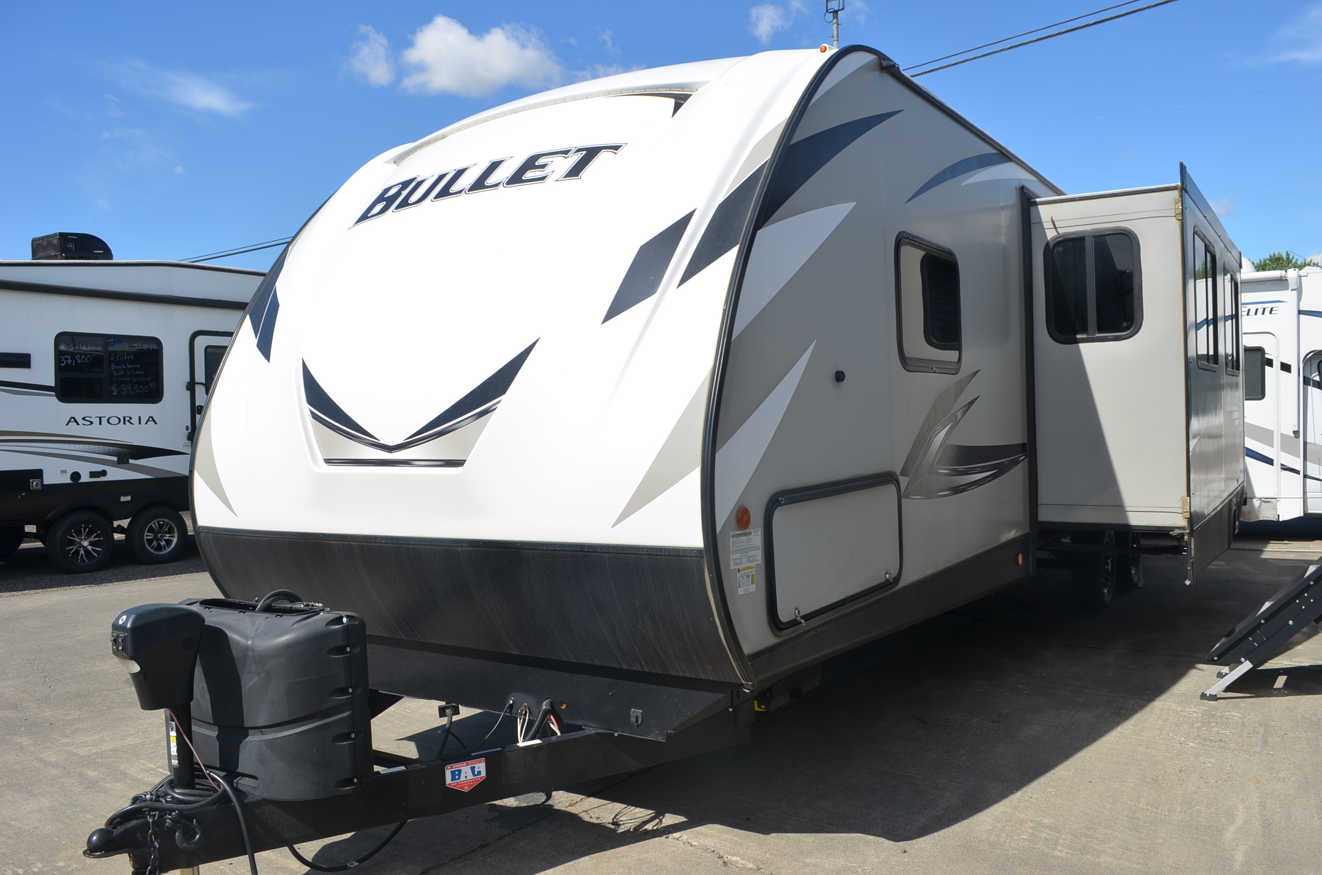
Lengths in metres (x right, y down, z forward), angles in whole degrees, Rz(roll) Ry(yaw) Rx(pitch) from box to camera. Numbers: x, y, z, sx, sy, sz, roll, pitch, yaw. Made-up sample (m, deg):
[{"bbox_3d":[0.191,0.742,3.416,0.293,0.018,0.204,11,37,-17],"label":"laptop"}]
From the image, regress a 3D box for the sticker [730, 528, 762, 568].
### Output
[{"bbox_3d":[0.245,0.319,2.851,0.006,0.105,0.180,-2,1,34],"label":"sticker"}]

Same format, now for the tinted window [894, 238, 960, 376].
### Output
[{"bbox_3d":[1.157,-0.555,4.228,0.040,0.550,0.765,-2,1,34],"label":"tinted window"}]

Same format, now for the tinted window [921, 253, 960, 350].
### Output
[{"bbox_3d":[1.227,-0.584,4.342,0.030,0.390,0.475,-2,1,34],"label":"tinted window"}]

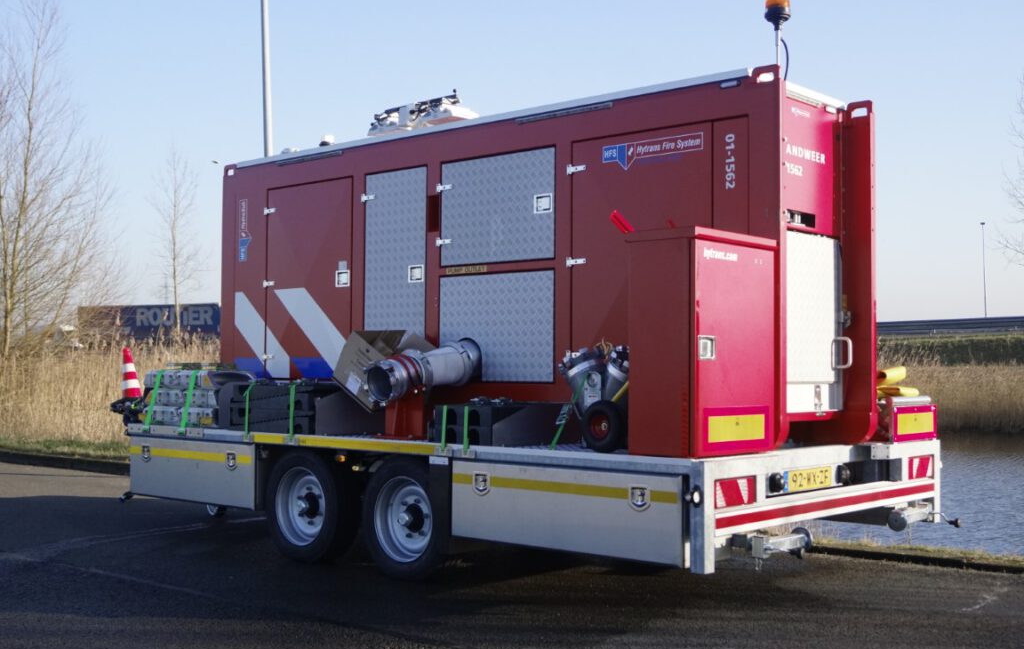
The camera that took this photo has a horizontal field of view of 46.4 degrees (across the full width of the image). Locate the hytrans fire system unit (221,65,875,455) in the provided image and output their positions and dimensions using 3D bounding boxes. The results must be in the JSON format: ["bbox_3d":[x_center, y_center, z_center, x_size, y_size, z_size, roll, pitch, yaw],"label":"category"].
[{"bbox_3d":[-0.077,-0.262,7.858,4.690,1.940,1.080,-2,-3,41],"label":"hytrans fire system unit"}]

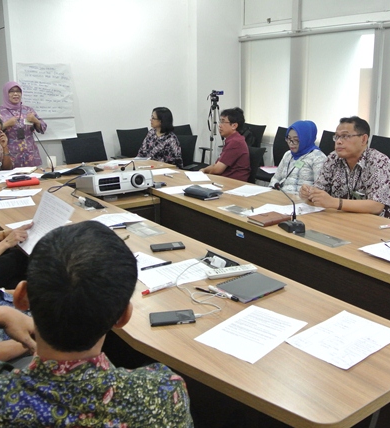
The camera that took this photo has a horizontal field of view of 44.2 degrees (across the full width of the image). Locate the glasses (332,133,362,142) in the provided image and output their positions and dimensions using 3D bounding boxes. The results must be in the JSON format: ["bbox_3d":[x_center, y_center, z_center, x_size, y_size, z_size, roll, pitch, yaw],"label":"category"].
[{"bbox_3d":[0.923,-0.455,2.870,0.140,0.045,0.140,-9,17,-28],"label":"glasses"}]

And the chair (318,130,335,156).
[{"bbox_3d":[1.457,-0.471,5.629,0.580,0.930,0.570,-9,17,-30],"label":"chair"}]

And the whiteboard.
[{"bbox_3d":[-1.617,-1.229,5.250,0.610,0.830,0.030,-9,12,-28],"label":"whiteboard"}]

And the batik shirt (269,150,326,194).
[{"bbox_3d":[0.762,-0.227,3.604,0.350,0.560,0.450,-10,18,-33],"label":"batik shirt"}]

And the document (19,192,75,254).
[{"bbox_3d":[-0.705,0.064,2.260,0.210,0.290,0.020,29,1,28],"label":"document"}]

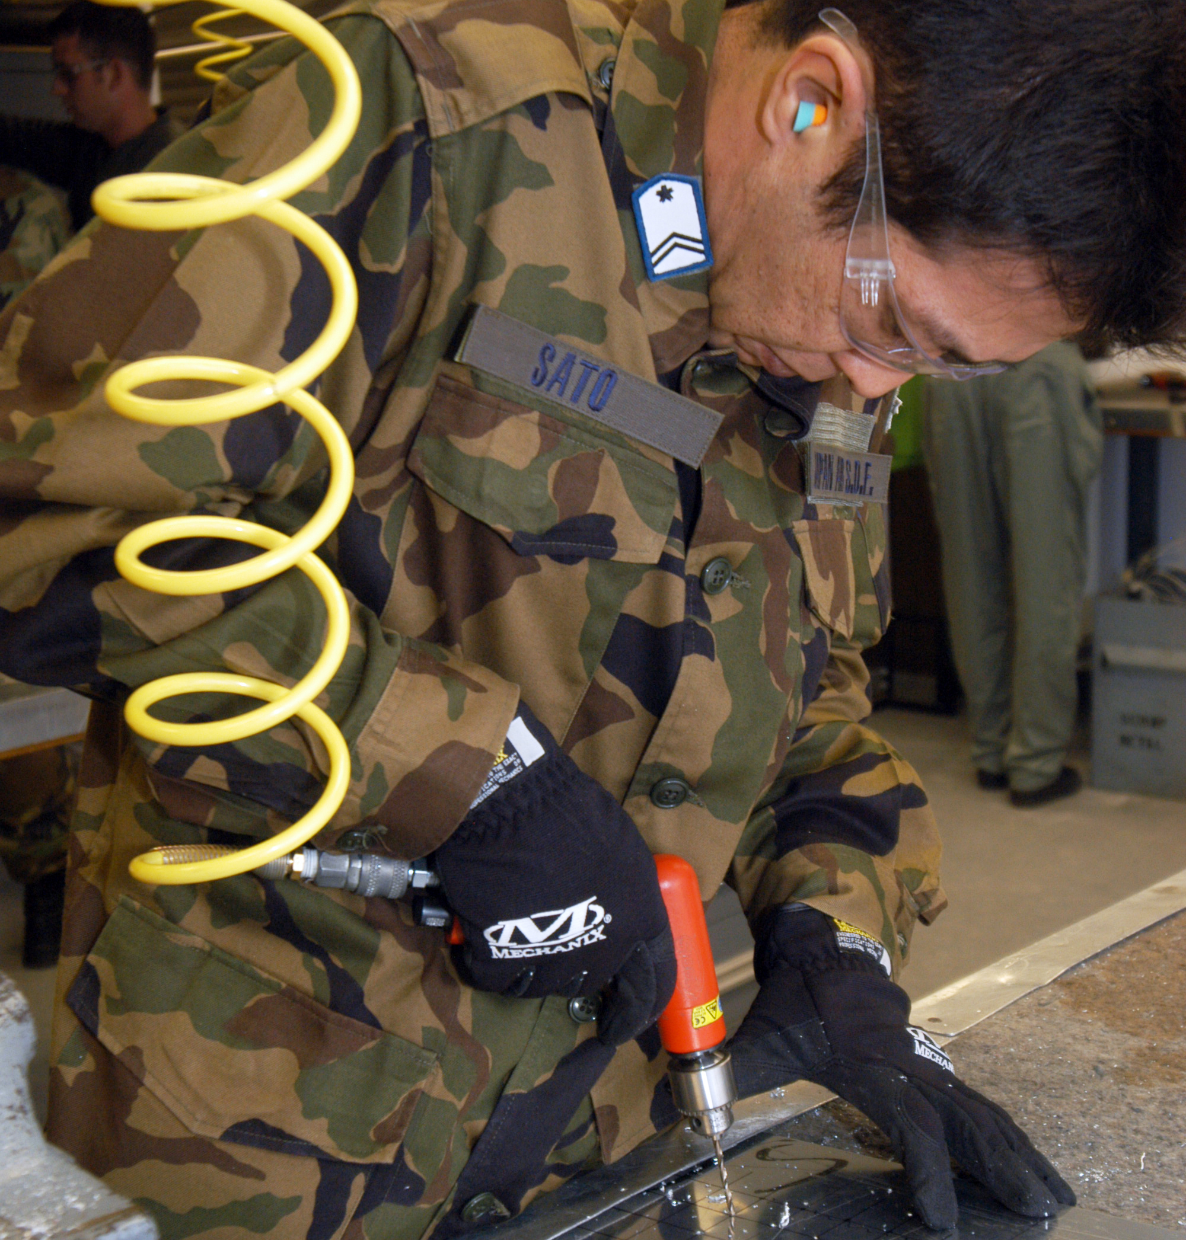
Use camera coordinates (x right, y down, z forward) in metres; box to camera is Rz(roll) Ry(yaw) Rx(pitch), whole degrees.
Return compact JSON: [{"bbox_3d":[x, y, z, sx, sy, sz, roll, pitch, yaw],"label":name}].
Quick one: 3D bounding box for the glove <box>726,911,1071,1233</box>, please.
[{"bbox_3d":[0.139,0.223,1.163,0.143,0.080,0.230,-7,38,-28],"label":"glove"}]

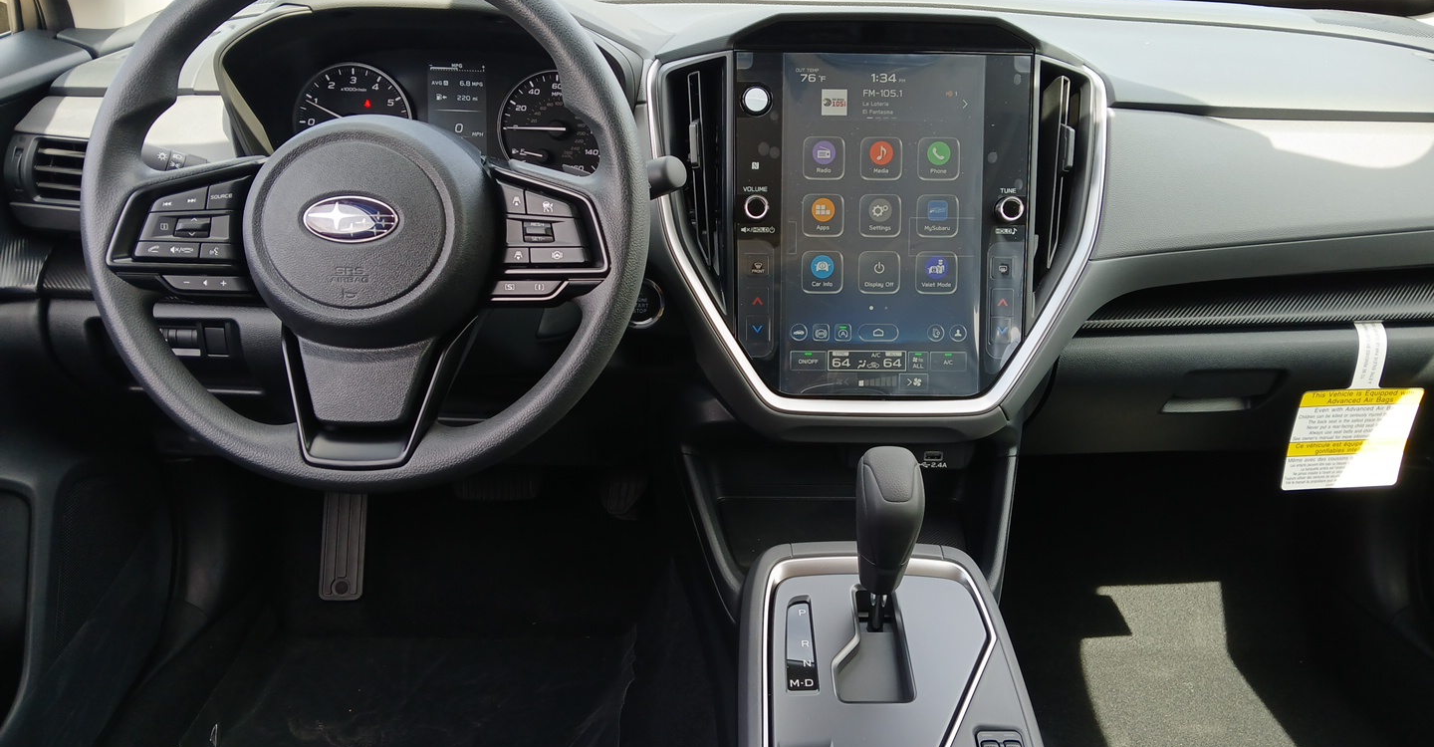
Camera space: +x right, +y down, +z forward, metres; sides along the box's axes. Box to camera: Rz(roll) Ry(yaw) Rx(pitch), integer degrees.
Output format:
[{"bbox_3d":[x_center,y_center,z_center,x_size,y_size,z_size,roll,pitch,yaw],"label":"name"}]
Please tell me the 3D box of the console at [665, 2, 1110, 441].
[{"bbox_3d":[0.123,-0.113,0.835,0.342,0.314,0.100,1,2,0],"label":"console"}]

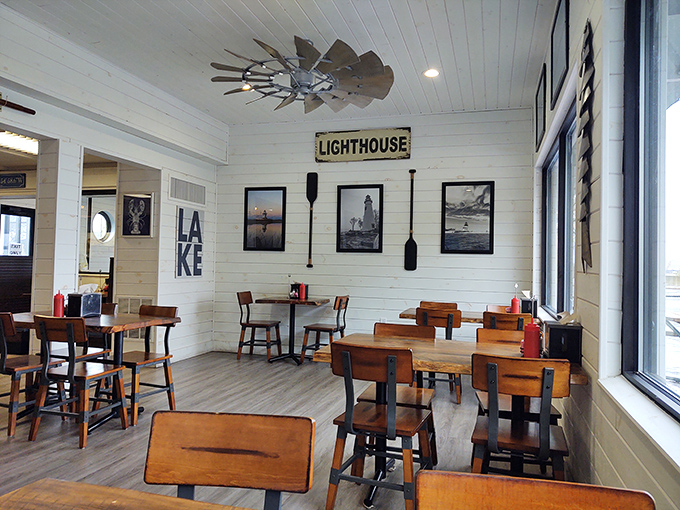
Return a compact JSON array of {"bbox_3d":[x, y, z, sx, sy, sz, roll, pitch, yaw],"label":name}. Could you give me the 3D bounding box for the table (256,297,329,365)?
[{"bbox_3d":[-0.595,0.966,6.687,0.803,0.763,0.557,1,-1,16],"label":"table"}]

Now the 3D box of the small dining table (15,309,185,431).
[{"bbox_3d":[-1.969,0.855,4.011,1.220,0.757,0.770,1,-1,16],"label":"small dining table"}]

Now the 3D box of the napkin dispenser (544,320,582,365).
[{"bbox_3d":[1.049,0.413,2.495,0.140,0.180,0.190,1,-1,16],"label":"napkin dispenser"}]

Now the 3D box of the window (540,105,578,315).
[{"bbox_3d":[1.640,-0.215,4.060,0.100,1.440,2.840,1,-1,16],"label":"window"}]

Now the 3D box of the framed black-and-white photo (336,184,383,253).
[{"bbox_3d":[0.246,-0.452,6.626,0.587,0.845,0.027,1,-1,16],"label":"framed black-and-white photo"}]

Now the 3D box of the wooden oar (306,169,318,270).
[{"bbox_3d":[-0.370,-0.445,6.799,0.150,1.228,0.035,1,-1,16],"label":"wooden oar"}]

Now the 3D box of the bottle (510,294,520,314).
[{"bbox_3d":[1.745,0.501,5.277,0.080,0.219,0.080,1,-1,16],"label":"bottle"}]

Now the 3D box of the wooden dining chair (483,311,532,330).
[{"bbox_3d":[1.461,0.903,4.627,0.410,0.825,0.475,1,-2,18],"label":"wooden dining chair"}]

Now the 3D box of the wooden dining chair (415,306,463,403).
[{"bbox_3d":[0.947,0.919,5.023,0.419,0.842,0.492,1,-1,19],"label":"wooden dining chair"}]

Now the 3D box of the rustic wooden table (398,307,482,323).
[{"bbox_3d":[1.305,0.979,5.426,1.320,0.754,0.837,1,-1,16],"label":"rustic wooden table"}]

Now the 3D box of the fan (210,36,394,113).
[{"bbox_3d":[-0.306,-1.580,4.472,1.520,0.420,1.520,1,-1,16],"label":"fan"}]

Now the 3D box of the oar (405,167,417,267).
[{"bbox_3d":[0.869,-0.424,6.439,0.150,1.235,0.035,1,-1,16],"label":"oar"}]

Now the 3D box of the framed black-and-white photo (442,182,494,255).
[{"bbox_3d":[1.506,-0.439,6.280,0.611,0.853,0.030,1,-1,16],"label":"framed black-and-white photo"}]

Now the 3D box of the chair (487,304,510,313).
[{"bbox_3d":[1.611,0.918,5.129,0.410,0.825,0.475,1,-1,16],"label":"chair"}]

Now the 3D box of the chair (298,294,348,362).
[{"bbox_3d":[-0.182,0.915,6.492,0.500,0.820,0.450,1,-1,23],"label":"chair"}]

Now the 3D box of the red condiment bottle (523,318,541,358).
[{"bbox_3d":[0.980,0.430,2.711,0.080,0.219,0.080,1,-1,16],"label":"red condiment bottle"}]

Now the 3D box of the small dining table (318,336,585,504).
[{"bbox_3d":[0.607,0.914,3.009,1.320,0.752,0.867,1,-1,16],"label":"small dining table"}]

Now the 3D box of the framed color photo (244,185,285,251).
[{"bbox_3d":[-1.008,-0.483,7.130,0.601,0.860,0.030,1,-1,16],"label":"framed color photo"}]

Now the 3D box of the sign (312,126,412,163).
[{"bbox_3d":[0.280,-1.373,6.667,1.218,0.388,0.030,1,-1,16],"label":"sign"}]

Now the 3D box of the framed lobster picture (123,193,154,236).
[{"bbox_3d":[-2.326,-0.456,6.091,0.400,0.510,0.035,1,-1,16],"label":"framed lobster picture"}]

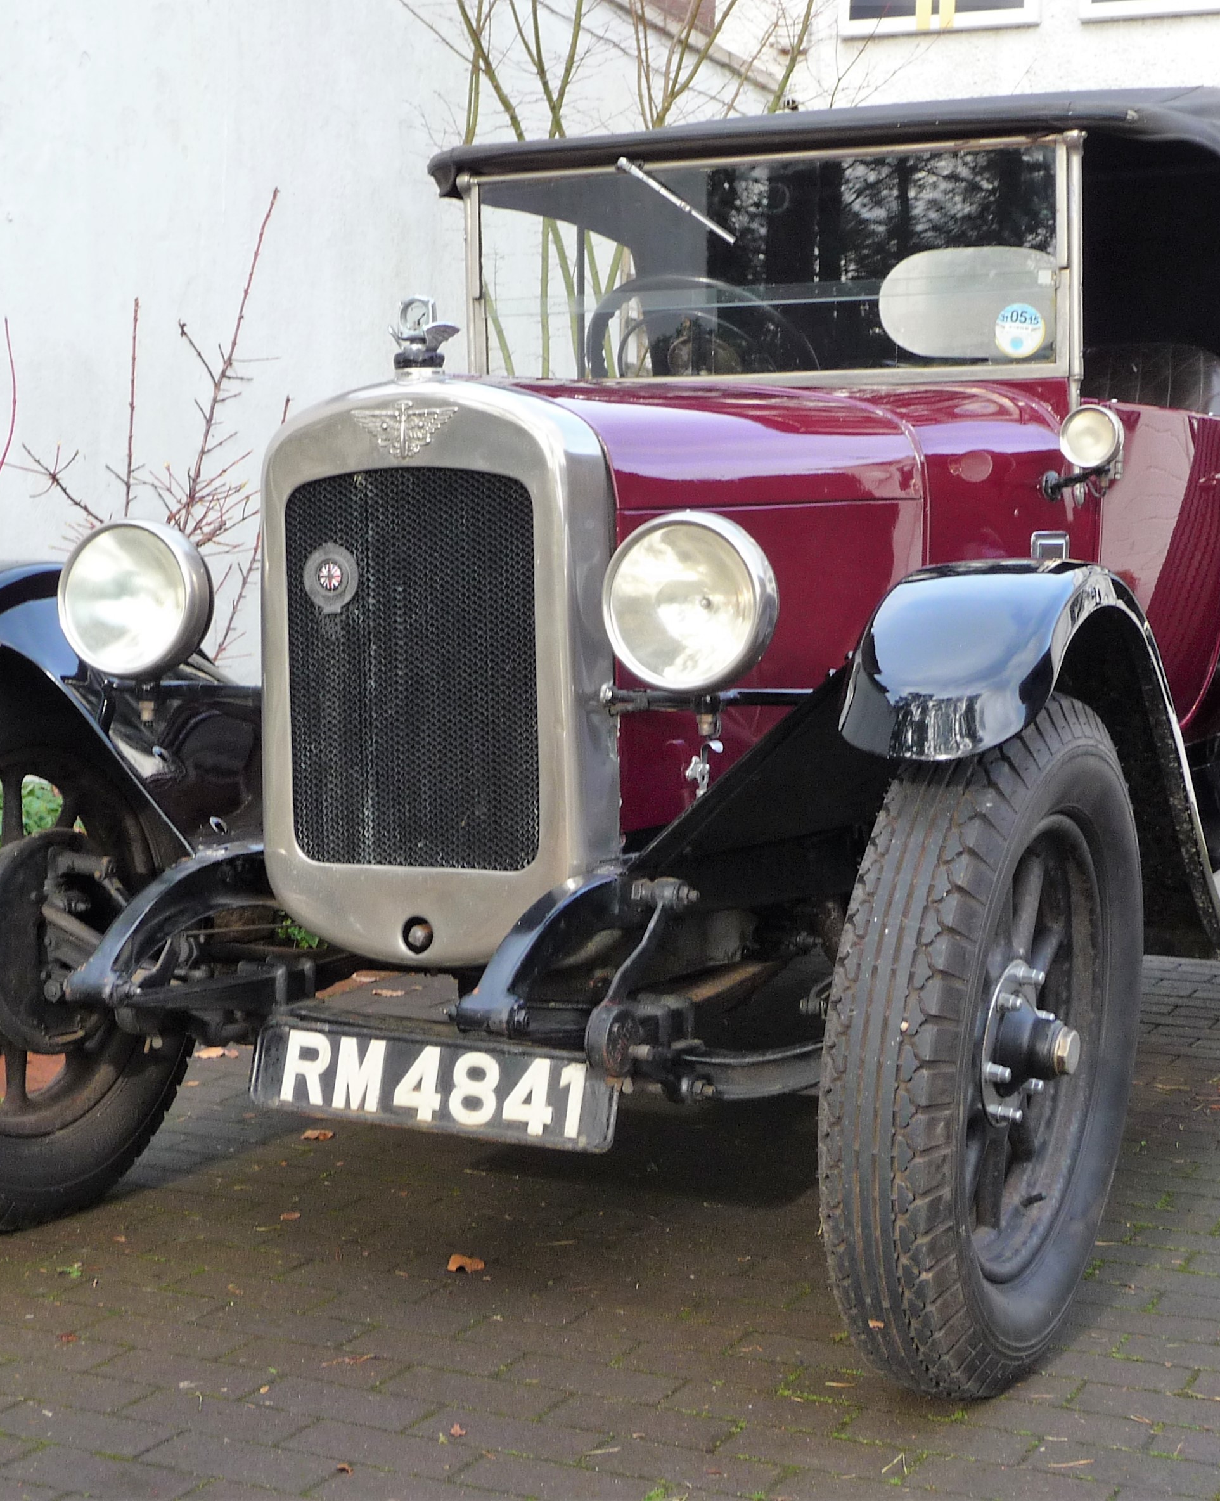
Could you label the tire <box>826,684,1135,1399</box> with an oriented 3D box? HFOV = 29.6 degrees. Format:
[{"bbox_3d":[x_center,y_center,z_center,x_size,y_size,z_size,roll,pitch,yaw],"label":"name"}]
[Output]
[{"bbox_3d":[0.438,0.324,2.604,0.158,0.800,0.800,6,6,26],"label":"tire"}]

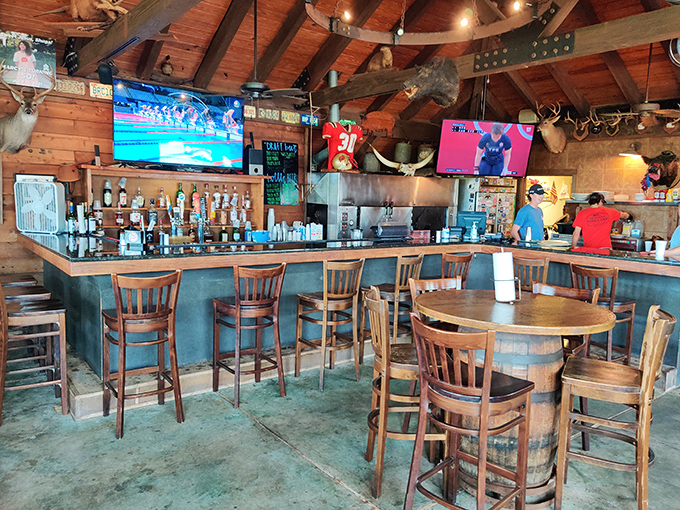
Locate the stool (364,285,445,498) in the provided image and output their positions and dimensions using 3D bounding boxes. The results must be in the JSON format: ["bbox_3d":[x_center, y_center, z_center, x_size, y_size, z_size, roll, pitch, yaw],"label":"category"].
[{"bbox_3d":[0.385,0.754,2.999,0.465,1.082,0.440,1,6,-1],"label":"stool"}]

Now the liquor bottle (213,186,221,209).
[{"bbox_3d":[-1.637,-0.770,7.062,0.093,0.301,0.093,-3,7,-38],"label":"liquor bottle"}]

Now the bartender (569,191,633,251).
[{"bbox_3d":[3.160,0.132,6.561,0.680,1.770,0.450,6,8,34],"label":"bartender"}]

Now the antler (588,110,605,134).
[{"bbox_3d":[3.966,-2.049,8.200,0.210,0.360,0.180,7,8,43],"label":"antler"}]

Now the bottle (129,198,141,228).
[{"bbox_3d":[-2.421,-0.499,6.286,0.098,0.300,0.092,-3,8,-38],"label":"bottle"}]

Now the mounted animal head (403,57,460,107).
[{"bbox_3d":[0.959,-1.827,5.617,0.480,0.500,0.370,-1,7,-28],"label":"mounted animal head"}]

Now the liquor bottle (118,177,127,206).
[{"bbox_3d":[-2.593,-0.738,6.304,0.085,0.346,0.085,-3,7,-38],"label":"liquor bottle"}]

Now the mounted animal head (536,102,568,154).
[{"bbox_3d":[3.184,-1.914,8.024,0.460,0.760,0.360,-2,8,-35],"label":"mounted animal head"}]

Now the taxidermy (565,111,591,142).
[{"bbox_3d":[3.716,-1.995,8.300,0.340,0.440,0.220,7,8,43],"label":"taxidermy"}]

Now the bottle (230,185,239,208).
[{"bbox_3d":[-1.429,-0.781,7.226,0.085,0.294,0.085,-3,7,-38],"label":"bottle"}]

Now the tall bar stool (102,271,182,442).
[{"bbox_3d":[-1.384,0.630,3.688,0.460,1.080,0.465,-3,8,-38],"label":"tall bar stool"}]

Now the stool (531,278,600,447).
[{"bbox_3d":[1.363,0.742,3.391,0.440,1.082,0.465,5,7,33],"label":"stool"}]

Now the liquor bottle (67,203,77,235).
[{"bbox_3d":[-2.833,-0.384,5.609,0.082,0.340,0.082,-3,7,-38],"label":"liquor bottle"}]

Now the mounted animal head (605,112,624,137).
[{"bbox_3d":[3.835,-1.833,7.451,0.180,0.320,0.240,-3,8,-38],"label":"mounted animal head"}]

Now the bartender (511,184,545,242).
[{"bbox_3d":[2.427,0.026,6.911,0.360,1.840,0.500,5,7,28],"label":"bartender"}]

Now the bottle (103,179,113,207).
[{"bbox_3d":[-2.657,-0.699,6.070,0.085,0.305,0.085,-3,8,-38],"label":"bottle"}]

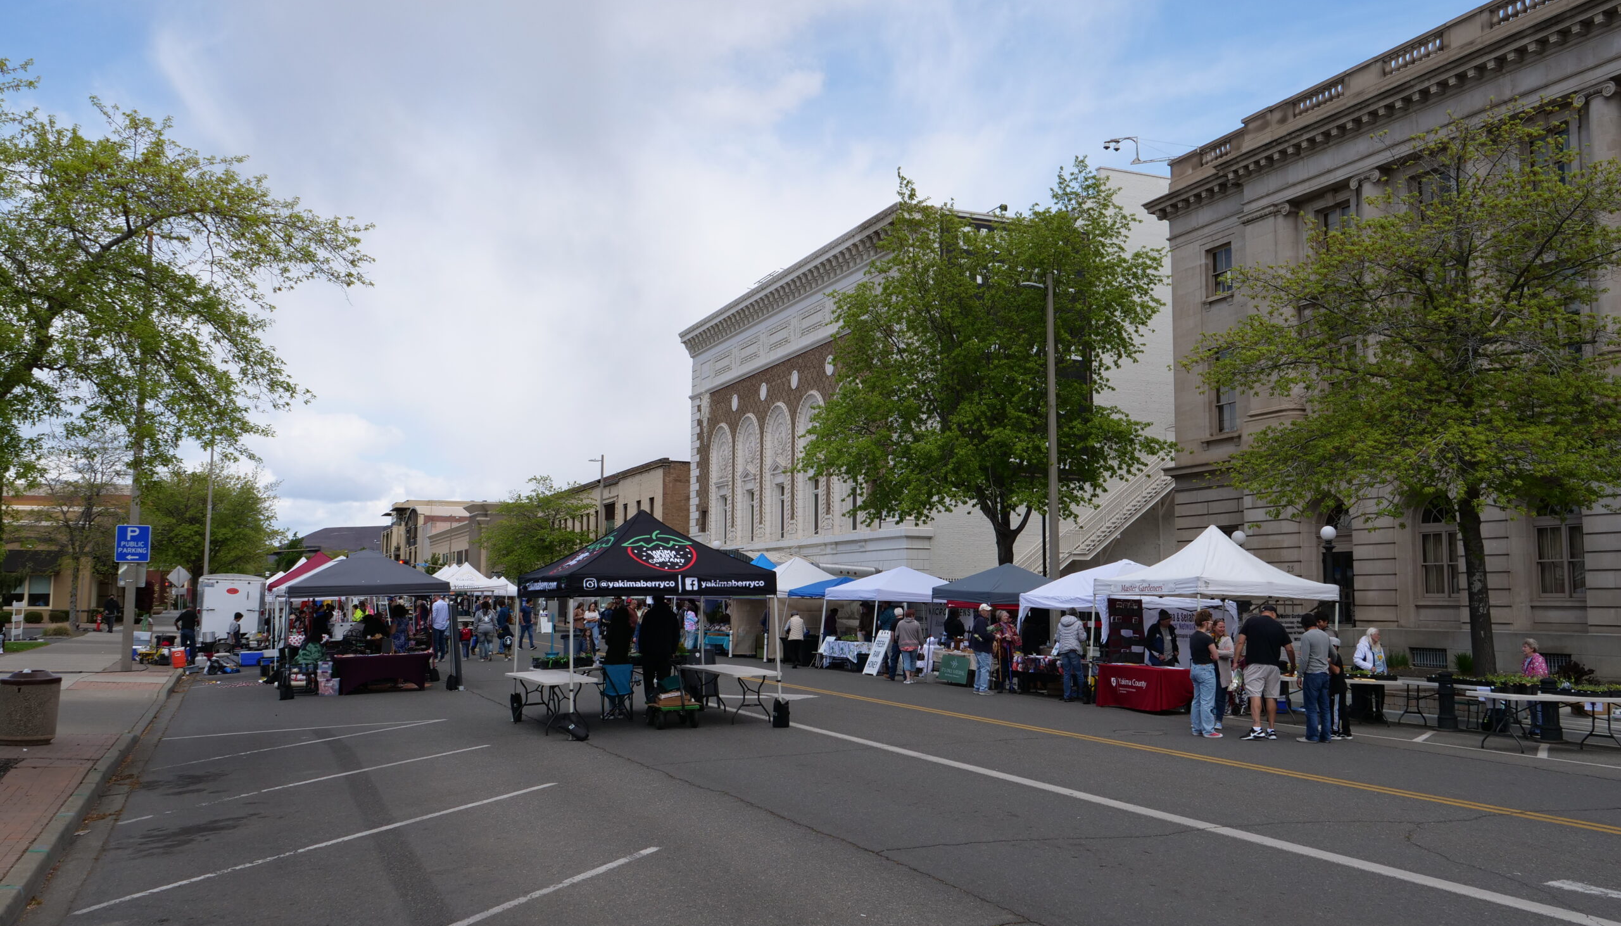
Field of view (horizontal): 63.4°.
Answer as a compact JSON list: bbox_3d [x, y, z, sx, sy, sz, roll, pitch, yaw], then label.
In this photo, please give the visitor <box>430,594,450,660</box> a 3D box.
[{"bbox_3d":[-10.030,4.498,35.528,0.520,1.810,0.360,3,-6,-26],"label":"visitor"}]

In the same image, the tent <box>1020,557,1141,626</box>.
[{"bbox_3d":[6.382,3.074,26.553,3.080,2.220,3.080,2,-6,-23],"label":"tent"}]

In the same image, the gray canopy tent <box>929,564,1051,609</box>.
[{"bbox_3d":[4.450,3.579,29.189,2.650,2.660,2.650,3,-6,-23],"label":"gray canopy tent"}]

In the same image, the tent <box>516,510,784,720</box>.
[{"bbox_3d":[-2.486,2.281,19.470,3.050,3.150,3.050,3,-6,-25],"label":"tent"}]

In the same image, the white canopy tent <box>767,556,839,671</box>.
[{"bbox_3d":[-0.461,4.323,39.165,3.000,3.040,3.000,3,-6,-23],"label":"white canopy tent"}]

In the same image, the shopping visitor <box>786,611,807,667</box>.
[{"bbox_3d":[-0.395,4.796,35.600,0.520,1.550,0.400,-1,-6,15],"label":"shopping visitor"}]

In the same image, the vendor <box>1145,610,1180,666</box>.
[{"bbox_3d":[6.385,3.495,23.673,0.580,1.700,0.380,3,-6,-23],"label":"vendor"}]

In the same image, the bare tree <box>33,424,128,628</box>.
[{"bbox_3d":[-34.737,3.072,62.490,4.200,9.780,4.200,3,-6,-23],"label":"bare tree"}]

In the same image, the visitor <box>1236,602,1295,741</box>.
[{"bbox_3d":[6.138,2.804,17.678,0.720,1.824,0.520,-2,-6,17],"label":"visitor"}]

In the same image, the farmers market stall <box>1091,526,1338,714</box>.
[{"bbox_3d":[7.353,2.798,23.913,3.050,3.265,3.050,2,-6,-22],"label":"farmers market stall"}]

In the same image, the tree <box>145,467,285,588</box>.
[{"bbox_3d":[-32.394,4.571,71.264,7.200,8.700,7.200,3,-6,-23],"label":"tree"}]

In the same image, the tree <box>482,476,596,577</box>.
[{"bbox_3d":[-18.648,5.914,89.860,7.800,10.045,7.800,2,-6,-23],"label":"tree"}]

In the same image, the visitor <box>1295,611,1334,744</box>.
[{"bbox_3d":[6.718,2.865,17.500,0.500,1.730,0.340,0,-6,2],"label":"visitor"}]

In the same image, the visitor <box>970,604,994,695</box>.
[{"bbox_3d":[3.416,3.699,26.100,0.430,1.790,0.480,1,-6,-5],"label":"visitor"}]

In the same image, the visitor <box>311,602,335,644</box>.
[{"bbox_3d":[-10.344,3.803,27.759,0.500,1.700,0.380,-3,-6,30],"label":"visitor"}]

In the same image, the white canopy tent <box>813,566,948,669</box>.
[{"bbox_3d":[2.415,4.051,34.166,3.100,2.720,3.100,3,-6,-23],"label":"white canopy tent"}]

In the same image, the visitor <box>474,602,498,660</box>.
[{"bbox_3d":[-9.436,4.873,38.092,0.660,1.679,0.450,2,-6,-19],"label":"visitor"}]

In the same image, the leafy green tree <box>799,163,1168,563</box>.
[{"bbox_3d":[4.837,-1.503,36.032,9.400,13.914,9.800,2,-6,-23],"label":"leafy green tree"}]

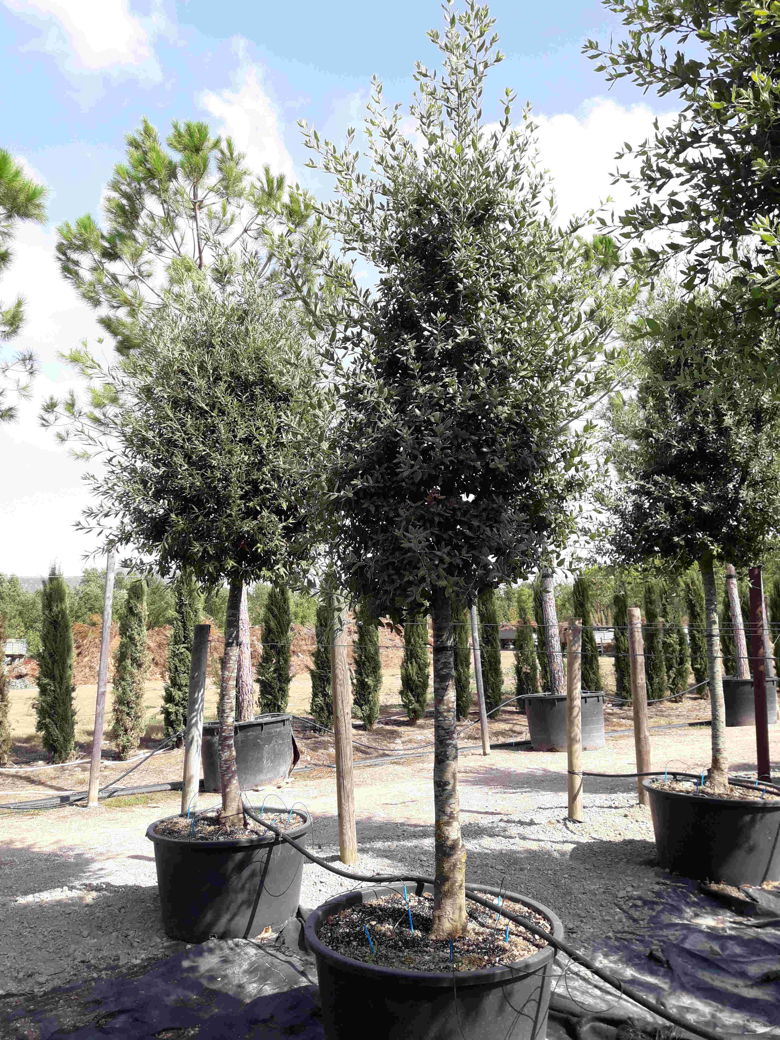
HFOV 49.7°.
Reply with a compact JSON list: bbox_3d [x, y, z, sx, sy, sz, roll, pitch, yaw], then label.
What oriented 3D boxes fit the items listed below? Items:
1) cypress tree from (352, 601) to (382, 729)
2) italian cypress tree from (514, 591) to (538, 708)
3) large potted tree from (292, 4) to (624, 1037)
[{"bbox_3d":[-0.347,2.017,12.398,0.436,2.085,0.436,-1,-7,0],"label":"cypress tree"},{"bbox_3d":[2.306,2.209,14.342,0.416,2.015,0.416,-1,-7,9],"label":"italian cypress tree"},{"bbox_3d":[0.261,-0.088,3.079,1.196,3.932,1.196,-1,-7,0],"label":"large potted tree"}]

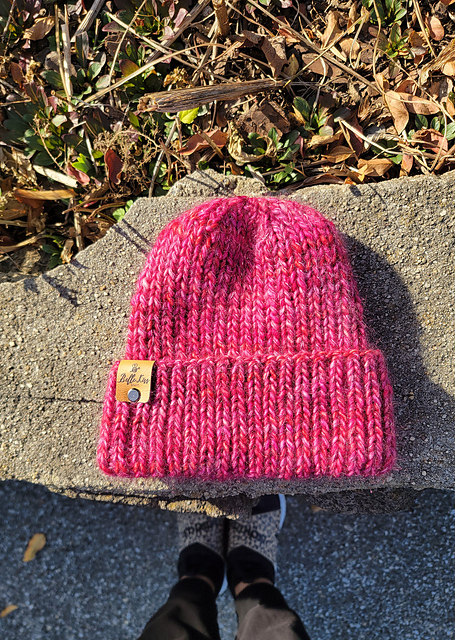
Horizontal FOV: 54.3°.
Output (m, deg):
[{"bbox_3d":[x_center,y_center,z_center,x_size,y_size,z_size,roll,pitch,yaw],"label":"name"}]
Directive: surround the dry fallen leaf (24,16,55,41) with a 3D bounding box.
[{"bbox_3d":[-0.251,-0.389,0.591,0.029,0.015,0.051,43,76,13],"label":"dry fallen leaf"}]

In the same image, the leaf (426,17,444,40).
[{"bbox_3d":[0.277,-0.388,0.591,0.023,0.013,0.042,-15,72,-5],"label":"leaf"}]

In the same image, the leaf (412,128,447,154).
[{"bbox_3d":[0.244,-0.214,0.530,0.044,0.020,0.040,24,73,8],"label":"leaf"}]

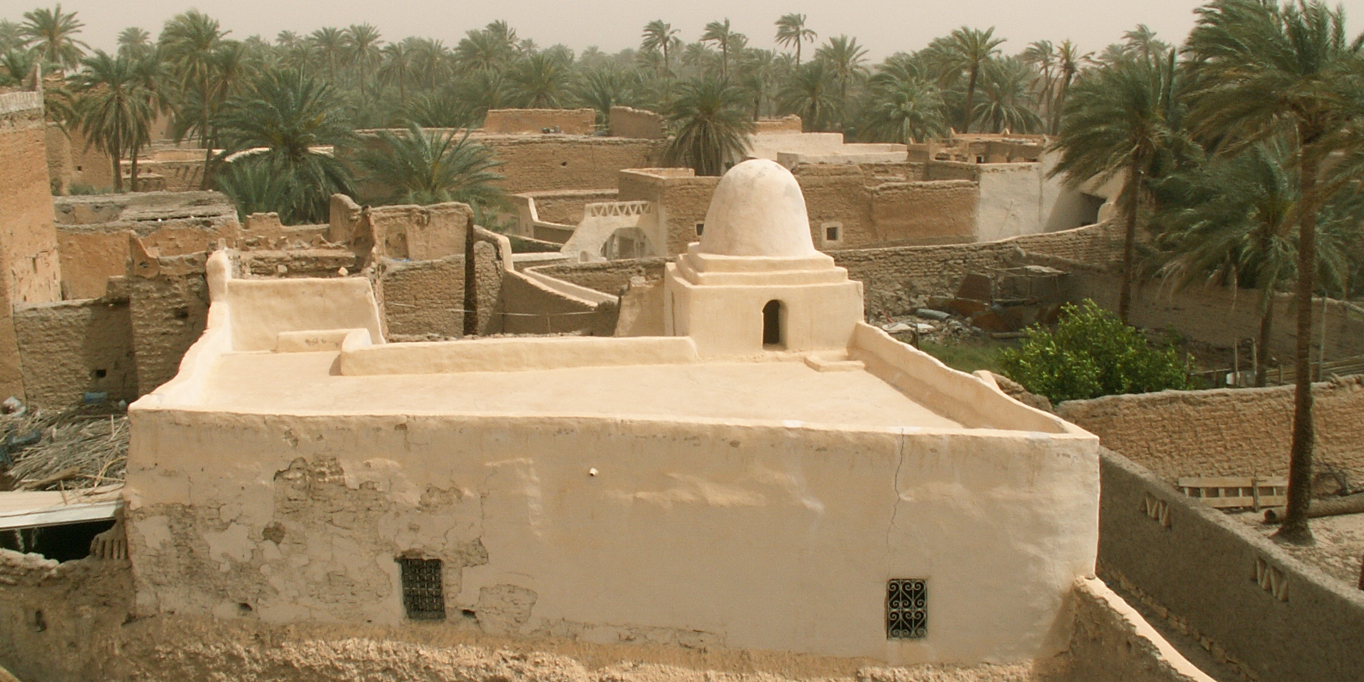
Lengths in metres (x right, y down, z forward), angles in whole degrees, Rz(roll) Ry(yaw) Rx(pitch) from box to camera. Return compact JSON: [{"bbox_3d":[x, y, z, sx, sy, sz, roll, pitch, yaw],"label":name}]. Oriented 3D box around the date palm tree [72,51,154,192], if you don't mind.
[{"bbox_3d":[-32.536,-11.432,79.335,4.904,10.437,4.904,0,12,0],"label":"date palm tree"}]

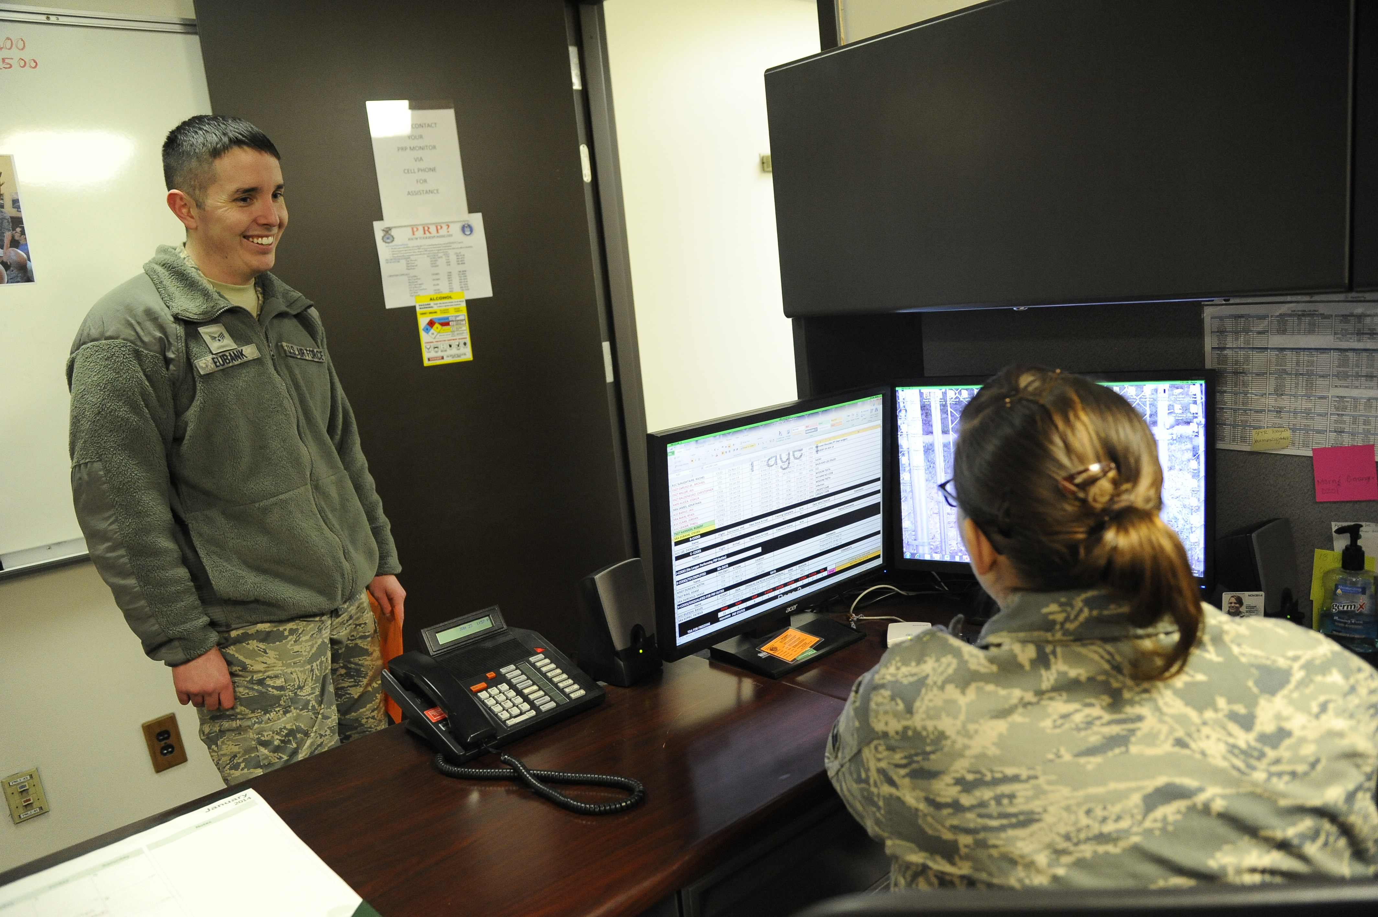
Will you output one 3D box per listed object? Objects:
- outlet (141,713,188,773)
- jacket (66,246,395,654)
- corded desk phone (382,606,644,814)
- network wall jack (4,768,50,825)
[{"bbox_3d":[-1.335,0.726,2.341,0.075,0.130,0.012,-14,14,-36],"label":"outlet"},{"bbox_3d":[-0.725,0.001,1.480,0.330,0.680,0.500,-1,12,23],"label":"jacket"},{"bbox_3d":[-0.219,0.333,1.287,0.265,0.125,0.420,-14,14,-36],"label":"corded desk phone"},{"bbox_3d":[-1.568,0.799,2.172,0.070,0.116,0.010,-14,14,-36],"label":"network wall jack"}]

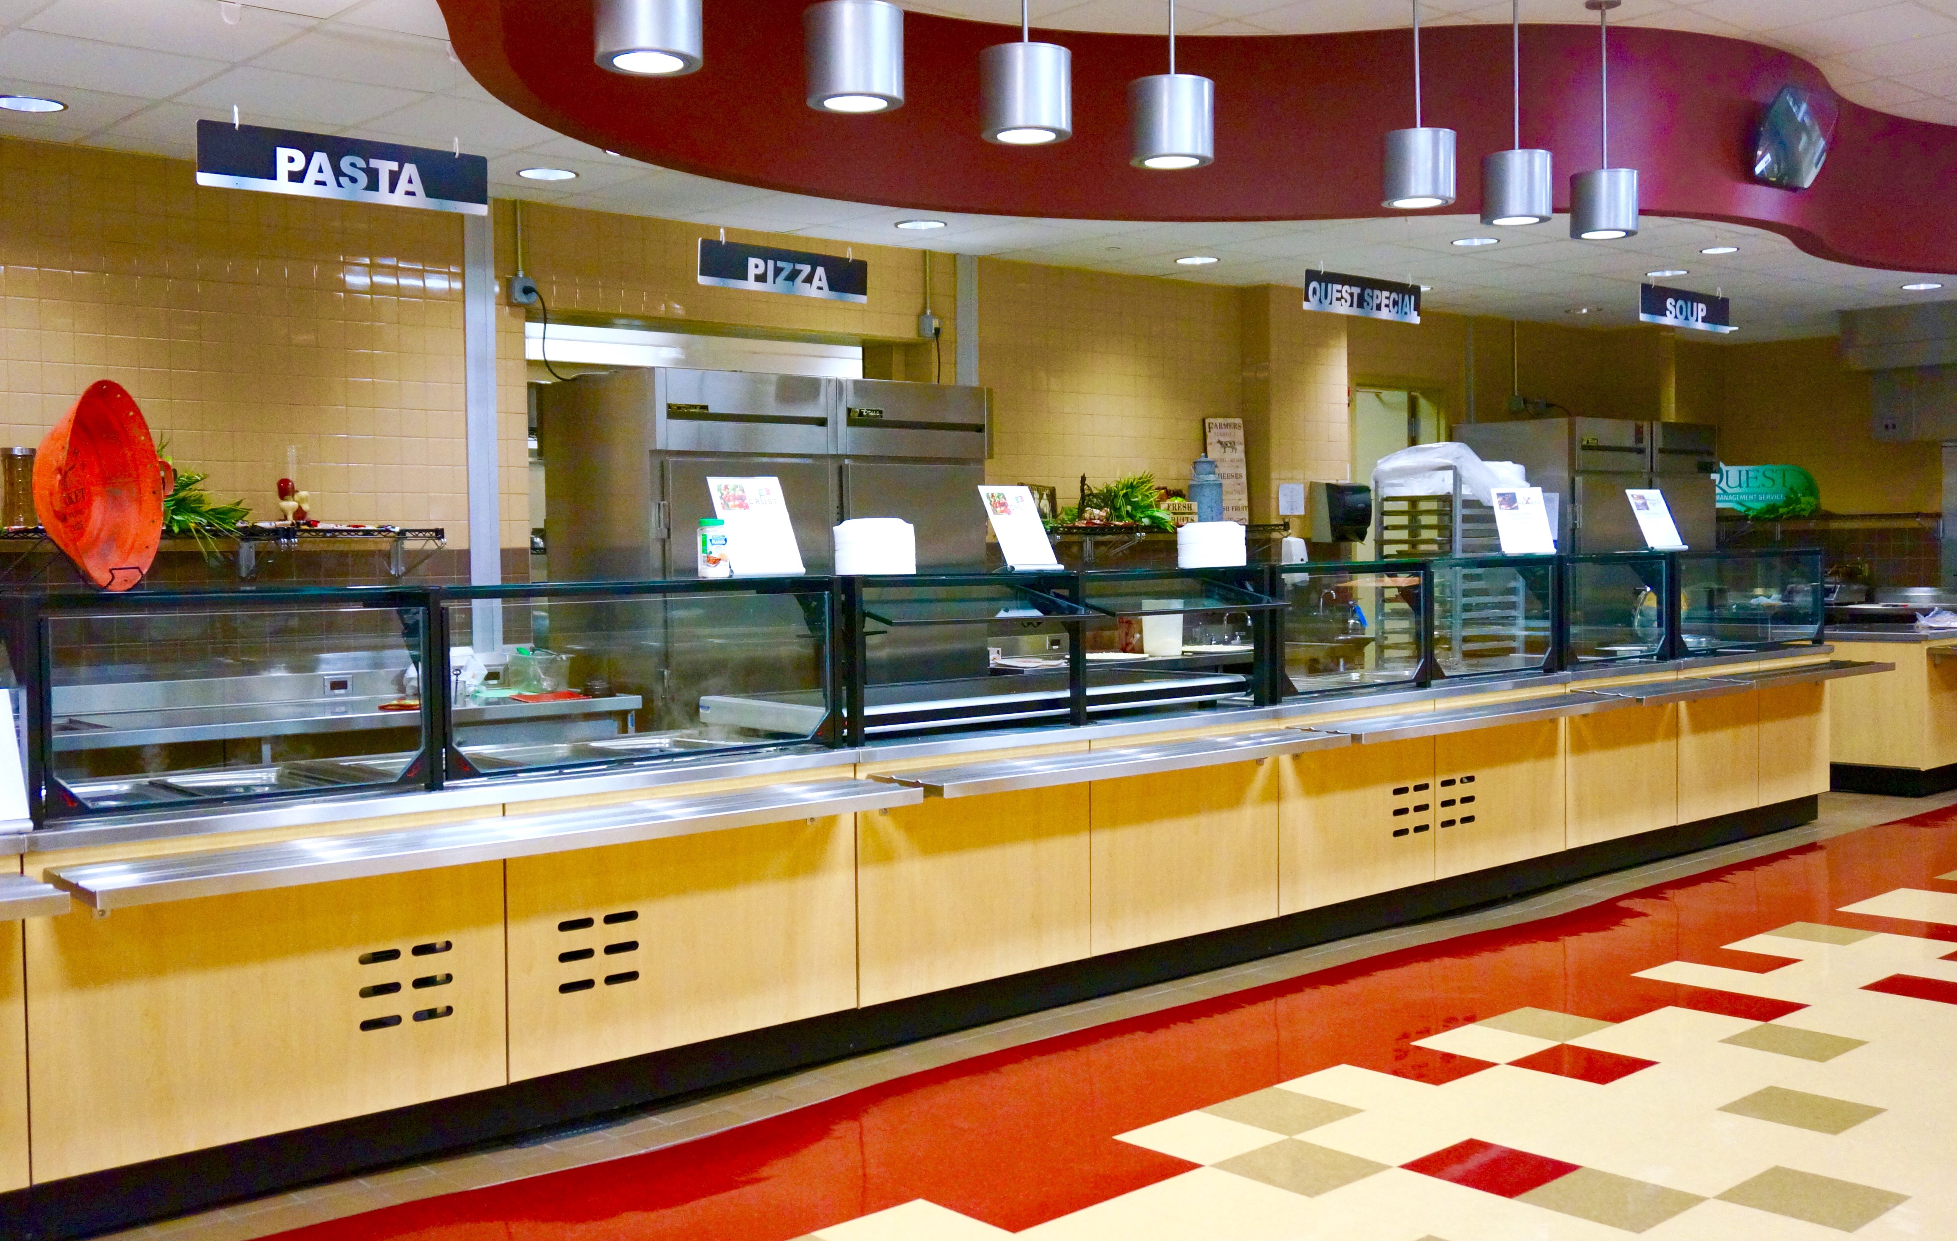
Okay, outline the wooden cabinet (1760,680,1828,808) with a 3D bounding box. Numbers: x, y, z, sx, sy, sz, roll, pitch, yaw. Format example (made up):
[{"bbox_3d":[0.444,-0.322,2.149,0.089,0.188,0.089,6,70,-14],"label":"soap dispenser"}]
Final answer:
[{"bbox_3d":[3.675,0.505,9.475,0.737,0.673,0.580,-3,3,-42],"label":"wooden cabinet"}]

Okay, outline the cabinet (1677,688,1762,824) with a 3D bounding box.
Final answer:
[{"bbox_3d":[3.114,0.536,8.965,0.746,0.680,0.600,-3,3,-42],"label":"cabinet"}]

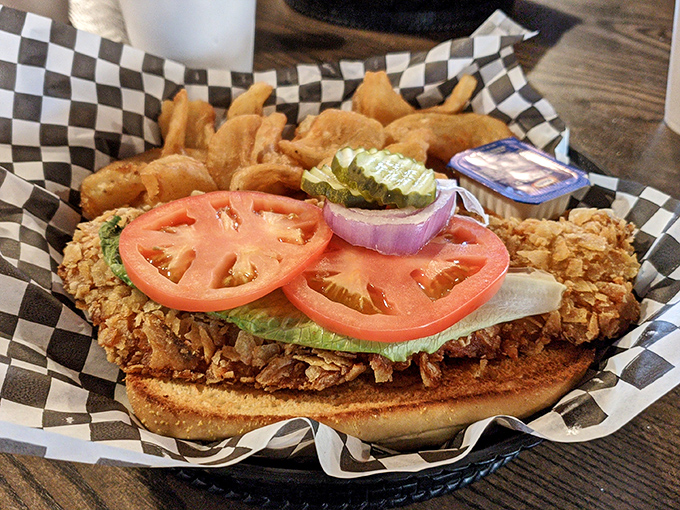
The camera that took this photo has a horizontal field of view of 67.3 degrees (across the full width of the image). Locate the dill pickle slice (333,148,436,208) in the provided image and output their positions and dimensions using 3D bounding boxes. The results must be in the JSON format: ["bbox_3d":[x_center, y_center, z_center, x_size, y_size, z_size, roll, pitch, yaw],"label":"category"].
[{"bbox_3d":[0.017,-0.030,0.196,0.038,0.009,0.031,15,36,-5],"label":"dill pickle slice"}]

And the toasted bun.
[{"bbox_3d":[0.011,0.045,0.216,0.182,0.029,0.066,-2,37,-3],"label":"toasted bun"}]

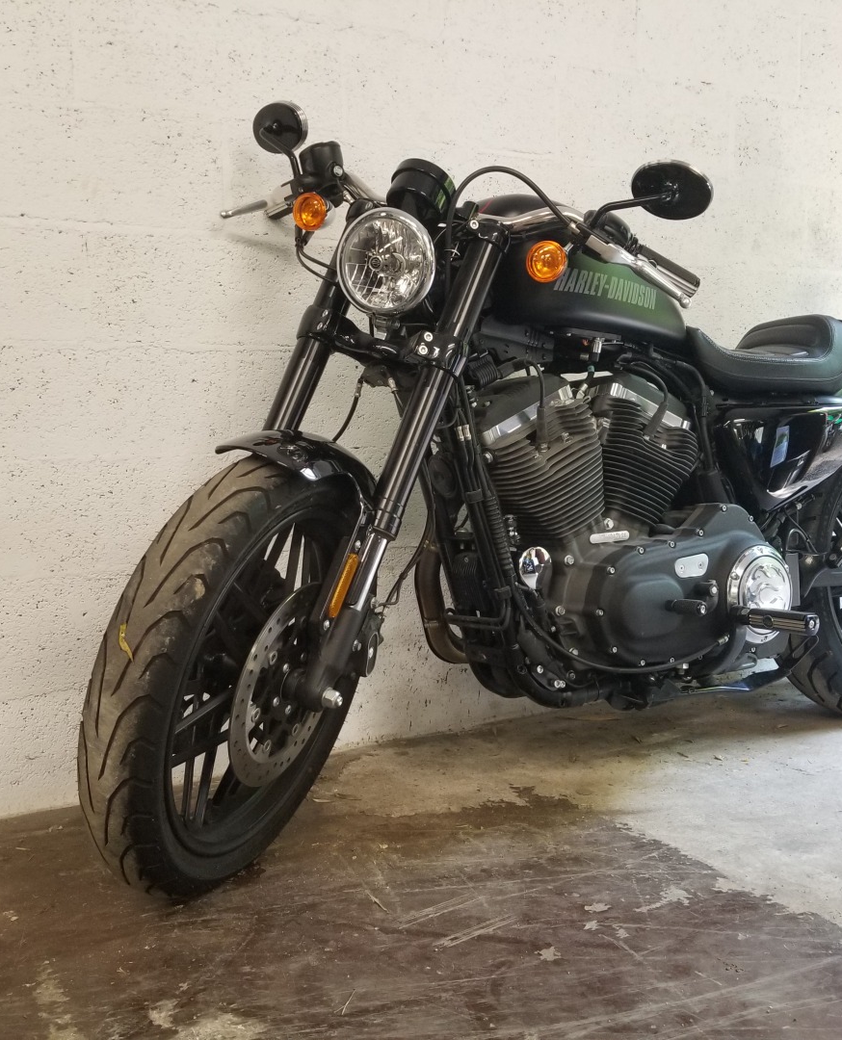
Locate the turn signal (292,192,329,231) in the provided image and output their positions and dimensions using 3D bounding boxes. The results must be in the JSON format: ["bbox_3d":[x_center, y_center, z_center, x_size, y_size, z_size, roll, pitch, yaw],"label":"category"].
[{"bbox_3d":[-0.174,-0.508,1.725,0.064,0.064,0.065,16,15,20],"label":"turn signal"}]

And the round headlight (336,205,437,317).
[{"bbox_3d":[-0.033,-0.394,1.596,0.163,0.163,0.130,16,15,20],"label":"round headlight"}]

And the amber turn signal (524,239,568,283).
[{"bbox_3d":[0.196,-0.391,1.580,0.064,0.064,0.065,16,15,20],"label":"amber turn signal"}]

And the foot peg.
[{"bbox_3d":[0.590,0.165,1.742,0.040,0.040,0.150,-6,8,-44],"label":"foot peg"}]

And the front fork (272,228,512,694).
[{"bbox_3d":[-0.119,-0.125,1.600,0.290,0.830,0.140,16,-13,20],"label":"front fork"}]

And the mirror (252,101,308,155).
[{"bbox_3d":[-0.244,-0.682,1.815,0.115,0.096,0.032,21,33,35],"label":"mirror"}]

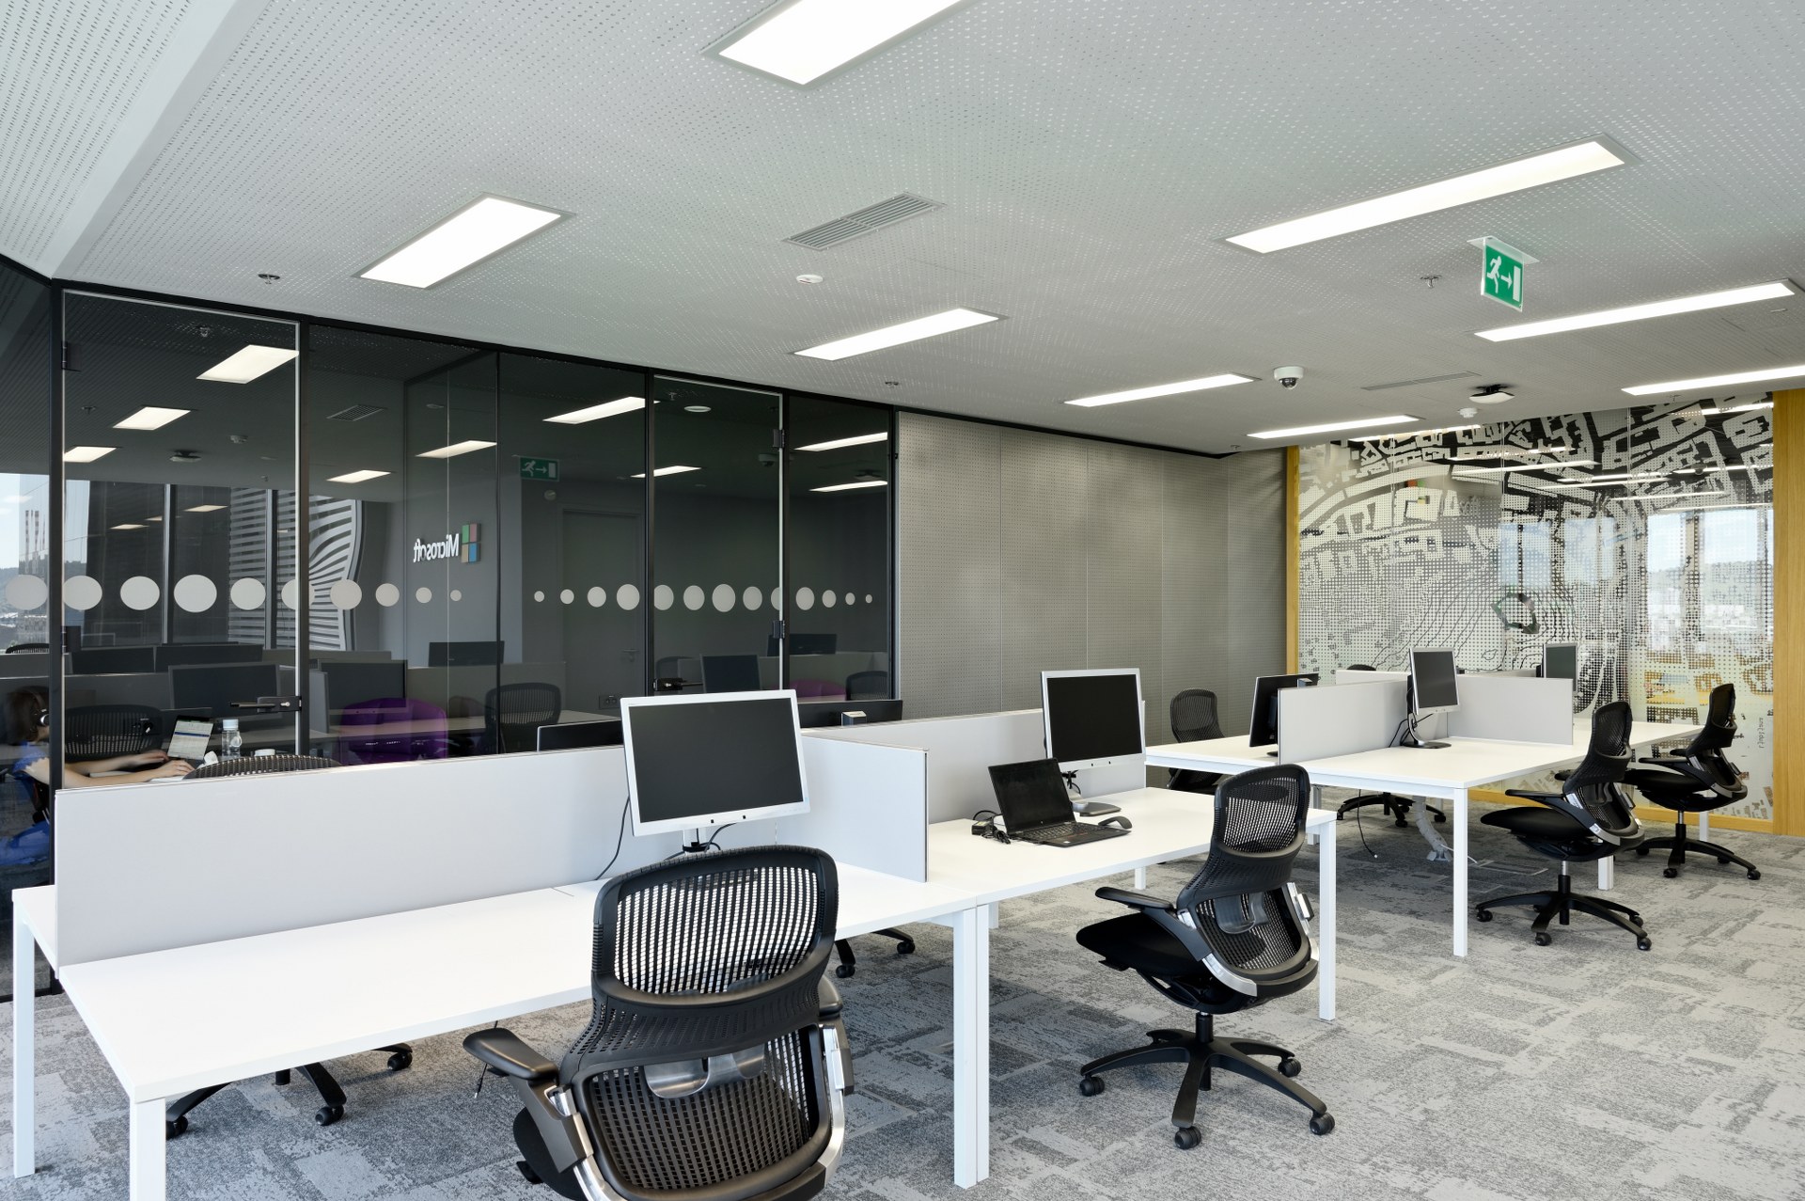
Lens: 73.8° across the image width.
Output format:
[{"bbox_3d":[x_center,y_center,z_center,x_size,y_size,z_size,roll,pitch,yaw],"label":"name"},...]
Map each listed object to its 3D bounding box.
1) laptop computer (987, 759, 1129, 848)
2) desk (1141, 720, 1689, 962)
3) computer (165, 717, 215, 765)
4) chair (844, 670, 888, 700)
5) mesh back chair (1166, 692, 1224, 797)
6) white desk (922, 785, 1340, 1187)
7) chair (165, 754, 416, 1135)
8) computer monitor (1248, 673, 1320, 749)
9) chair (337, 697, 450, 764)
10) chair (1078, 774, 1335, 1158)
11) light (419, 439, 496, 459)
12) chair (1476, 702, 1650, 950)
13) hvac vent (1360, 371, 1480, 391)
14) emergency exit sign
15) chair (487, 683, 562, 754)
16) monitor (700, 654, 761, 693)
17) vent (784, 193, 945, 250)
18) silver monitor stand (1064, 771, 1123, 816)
[{"bbox_3d":[0.508,0.642,3.885,0.335,0.215,0.320,0,0,-41],"label":"laptop computer"},{"bbox_3d":[3.142,1.137,6.800,3.630,0.740,1.680,0,0,-41],"label":"desk"},{"bbox_3d":[-3.270,0.645,5.430,0.310,0.215,0.280,0,0,39],"label":"computer"},{"bbox_3d":[-0.338,1.015,9.410,0.660,1.010,0.640,0,0,-26],"label":"chair"},{"bbox_3d":[1.840,0.990,6.780,0.700,1.000,0.700,0,0,-41],"label":"mesh back chair"},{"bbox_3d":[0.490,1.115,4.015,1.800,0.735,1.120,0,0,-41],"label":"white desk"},{"bbox_3d":[-1.891,0.988,3.662,0.660,1.010,0.640,0,0,-39],"label":"chair"},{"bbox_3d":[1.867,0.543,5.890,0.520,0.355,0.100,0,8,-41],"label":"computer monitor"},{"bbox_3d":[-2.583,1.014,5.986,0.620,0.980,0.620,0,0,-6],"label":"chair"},{"bbox_3d":[0.912,0.972,3.560,0.700,1.020,0.690,0,0,-41],"label":"chair"},{"bbox_3d":[-3.512,-1.214,9.540,0.260,0.050,1.180,0,0,-41],"label":"light"},{"bbox_3d":[2.993,0.981,5.428,0.670,1.040,0.660,0,0,-38],"label":"chair"},{"bbox_3d":[2.845,-1.210,6.600,0.160,0.030,0.630,0,0,-41],"label":"hvac vent"},{"bbox_3d":[2.137,-1.142,4.262,0.430,0.190,0.070,0,0,-41],"label":"emergency exit sign"},{"bbox_3d":[-2.394,1.001,7.434,0.660,1.020,0.640,0,0,-31],"label":"chair"},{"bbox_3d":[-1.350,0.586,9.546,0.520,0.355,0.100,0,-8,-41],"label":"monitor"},{"bbox_3d":[-0.129,-1.241,3.935,0.170,0.030,0.645,0,0,-41],"label":"vent"},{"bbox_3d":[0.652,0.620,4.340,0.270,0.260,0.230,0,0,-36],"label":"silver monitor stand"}]

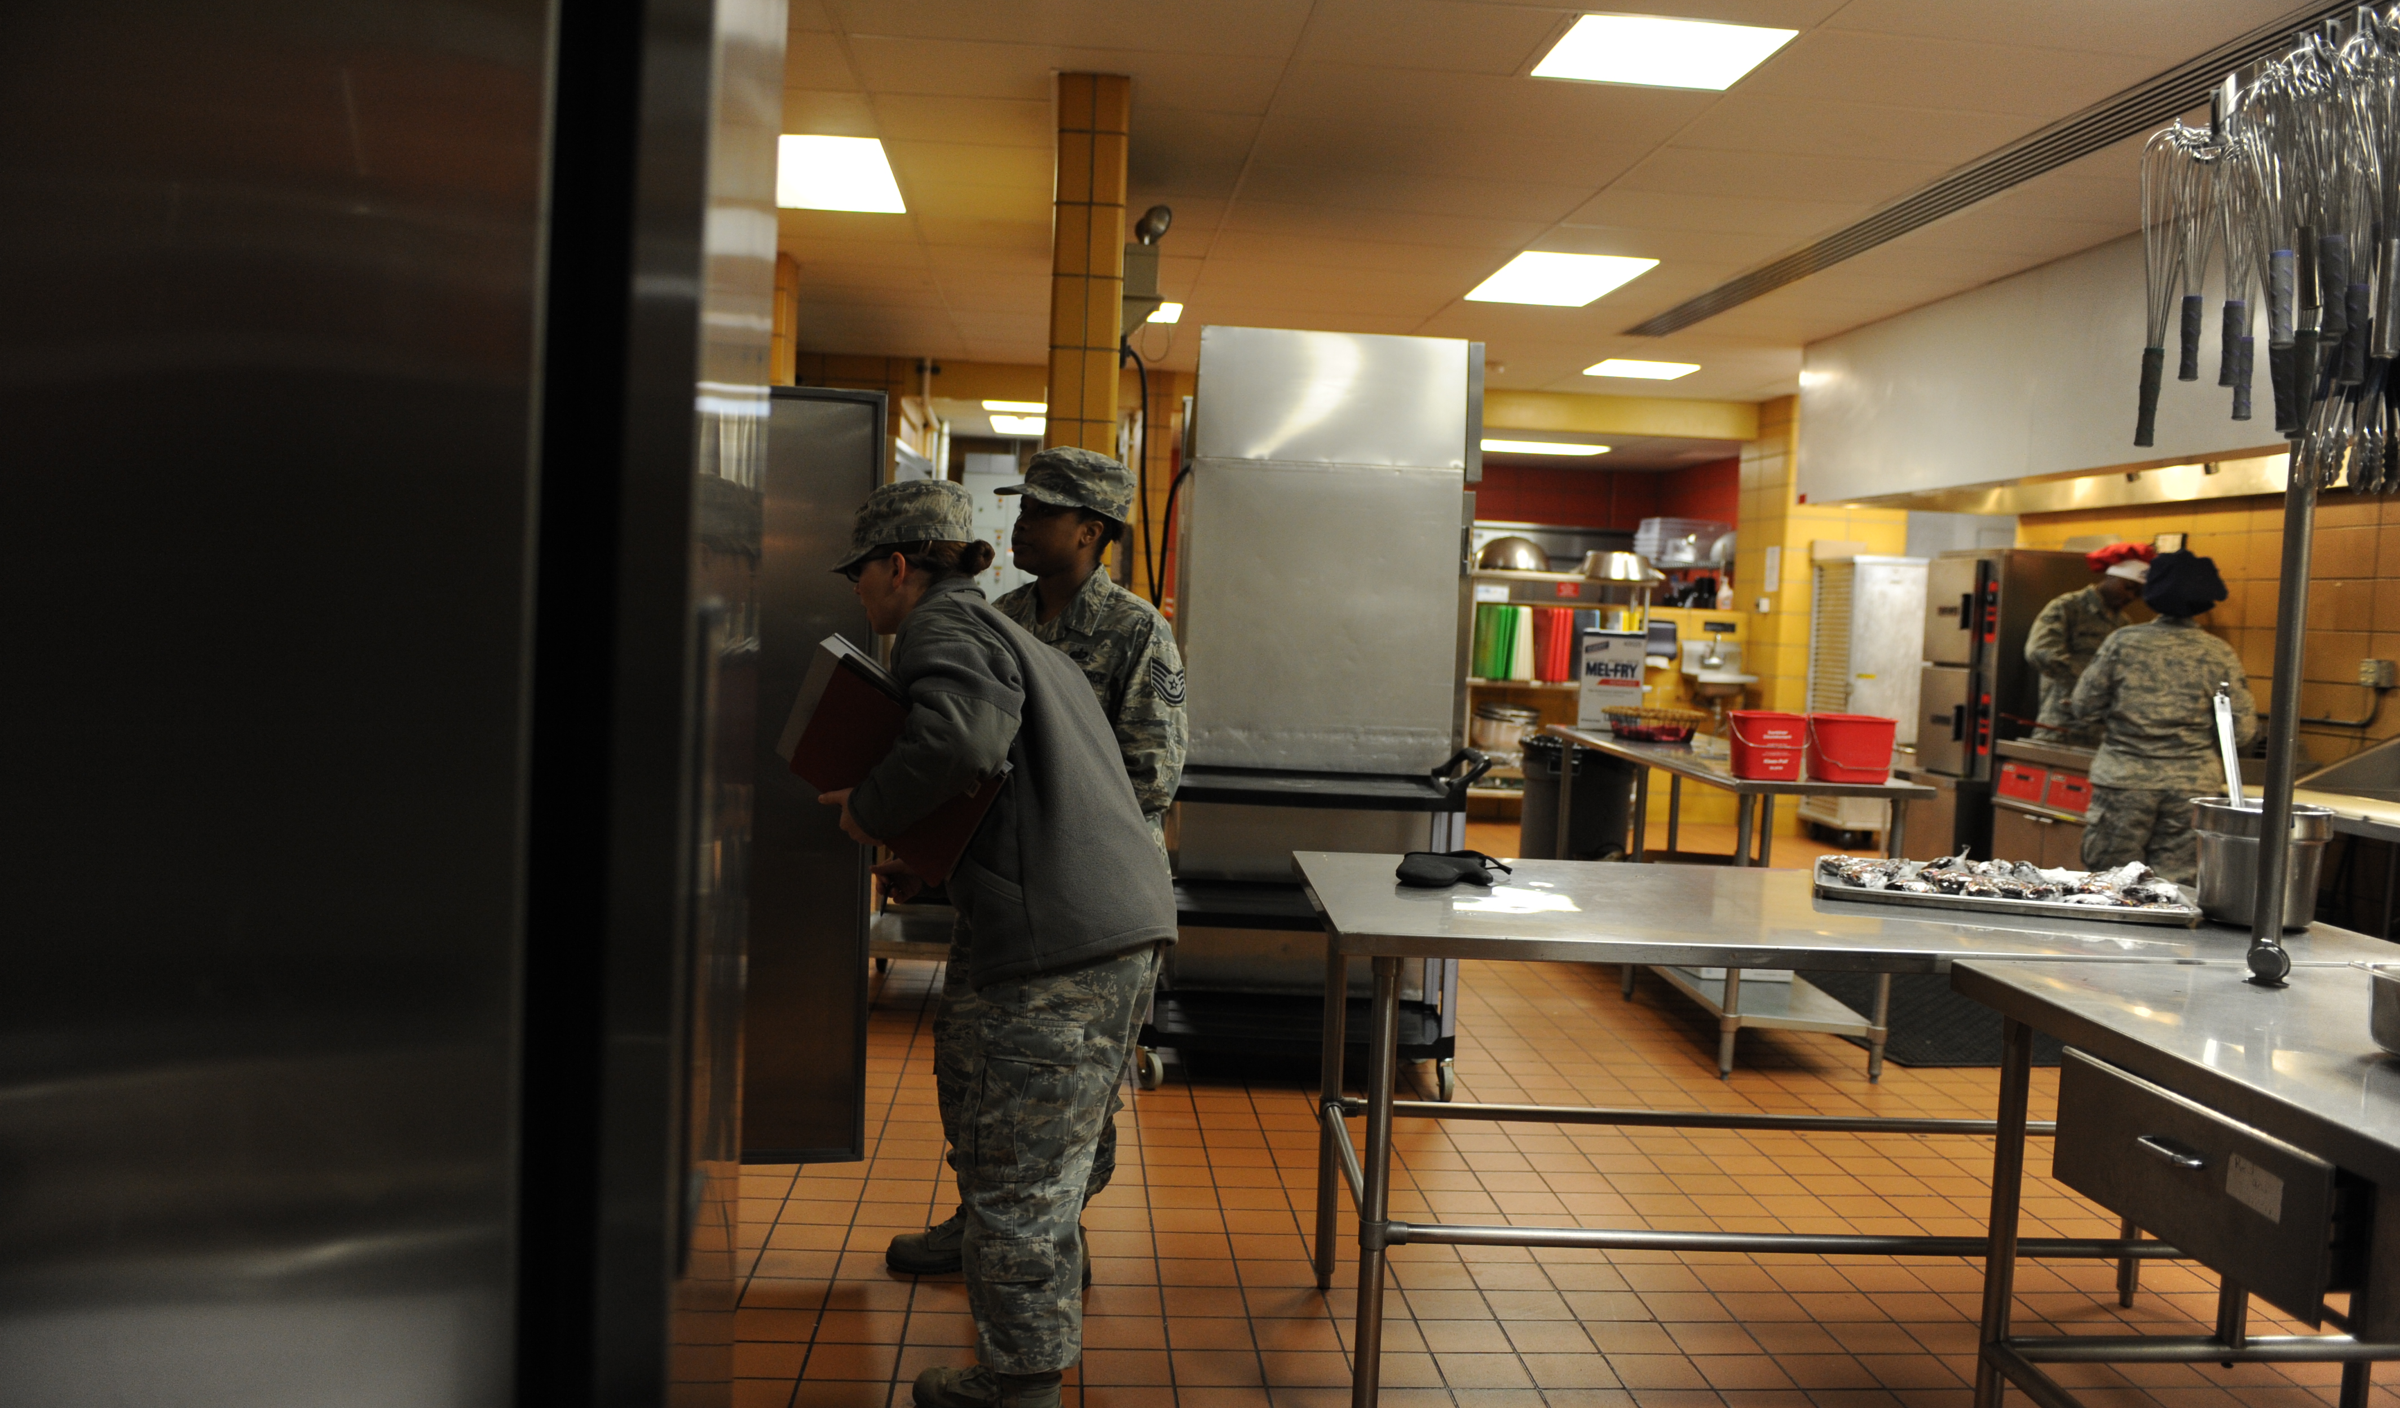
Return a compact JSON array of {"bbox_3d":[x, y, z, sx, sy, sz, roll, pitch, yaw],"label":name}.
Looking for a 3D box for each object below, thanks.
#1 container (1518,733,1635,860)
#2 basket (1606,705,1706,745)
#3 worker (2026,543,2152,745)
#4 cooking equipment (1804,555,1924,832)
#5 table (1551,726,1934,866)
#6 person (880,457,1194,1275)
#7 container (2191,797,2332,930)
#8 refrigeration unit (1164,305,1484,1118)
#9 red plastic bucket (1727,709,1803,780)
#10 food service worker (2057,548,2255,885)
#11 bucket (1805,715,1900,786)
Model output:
[{"bbox_3d":[1.851,0.565,9.154,0.570,0.700,0.570,2,3,-4],"label":"container"},{"bbox_3d":[1.743,0.085,7.150,0.380,0.116,0.280,3,3,16],"label":"basket"},{"bbox_3d":[3.767,0.192,7.922,0.420,1.740,0.520,4,4,26],"label":"worker"},{"bbox_3d":[4.047,0.002,11.349,0.540,1.760,0.700,2,3,-4],"label":"cooking equipment"},{"bbox_3d":[1.757,0.610,6.605,0.595,0.887,2.300,2,3,-4],"label":"table"},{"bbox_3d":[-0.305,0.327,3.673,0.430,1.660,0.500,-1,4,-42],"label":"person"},{"bbox_3d":[1.899,0.289,3.338,0.250,0.205,0.250,2,3,-4],"label":"container"},{"bbox_3d":[0.356,-0.037,6.011,0.860,2.130,0.740,2,3,-4],"label":"refrigeration unit"},{"bbox_3d":[1.696,0.120,5.577,0.190,0.205,0.180,2,3,-4],"label":"red plastic bucket"},{"bbox_3d":[3.224,0.300,6.312,0.570,1.660,0.400,4,4,26],"label":"food service worker"},{"bbox_3d":[1.945,0.129,5.596,0.230,0.205,0.180,2,3,-4],"label":"bucket"}]

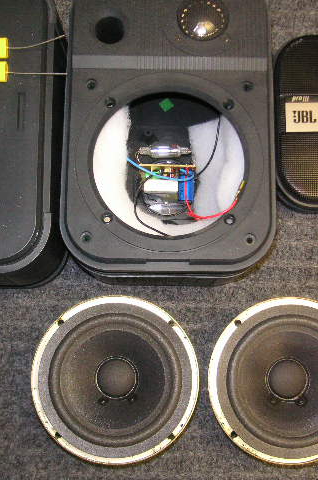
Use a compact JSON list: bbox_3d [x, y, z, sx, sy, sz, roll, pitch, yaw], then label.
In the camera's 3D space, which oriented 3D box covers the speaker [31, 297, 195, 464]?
[{"bbox_3d":[-0.037,0.121,0.607,0.140,0.060,0.140,0,81,-1],"label":"speaker"}]

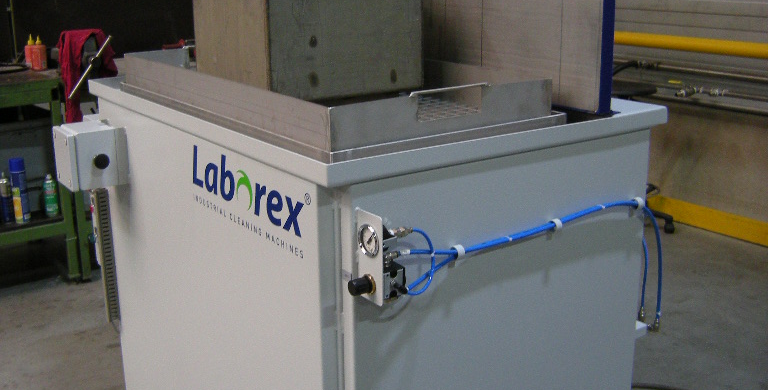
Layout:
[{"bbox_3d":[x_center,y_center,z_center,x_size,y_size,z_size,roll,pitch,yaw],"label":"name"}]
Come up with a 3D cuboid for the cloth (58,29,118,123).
[{"bbox_3d":[-1.210,-0.470,3.413,0.190,0.400,0.200,-11,19,-34],"label":"cloth"}]

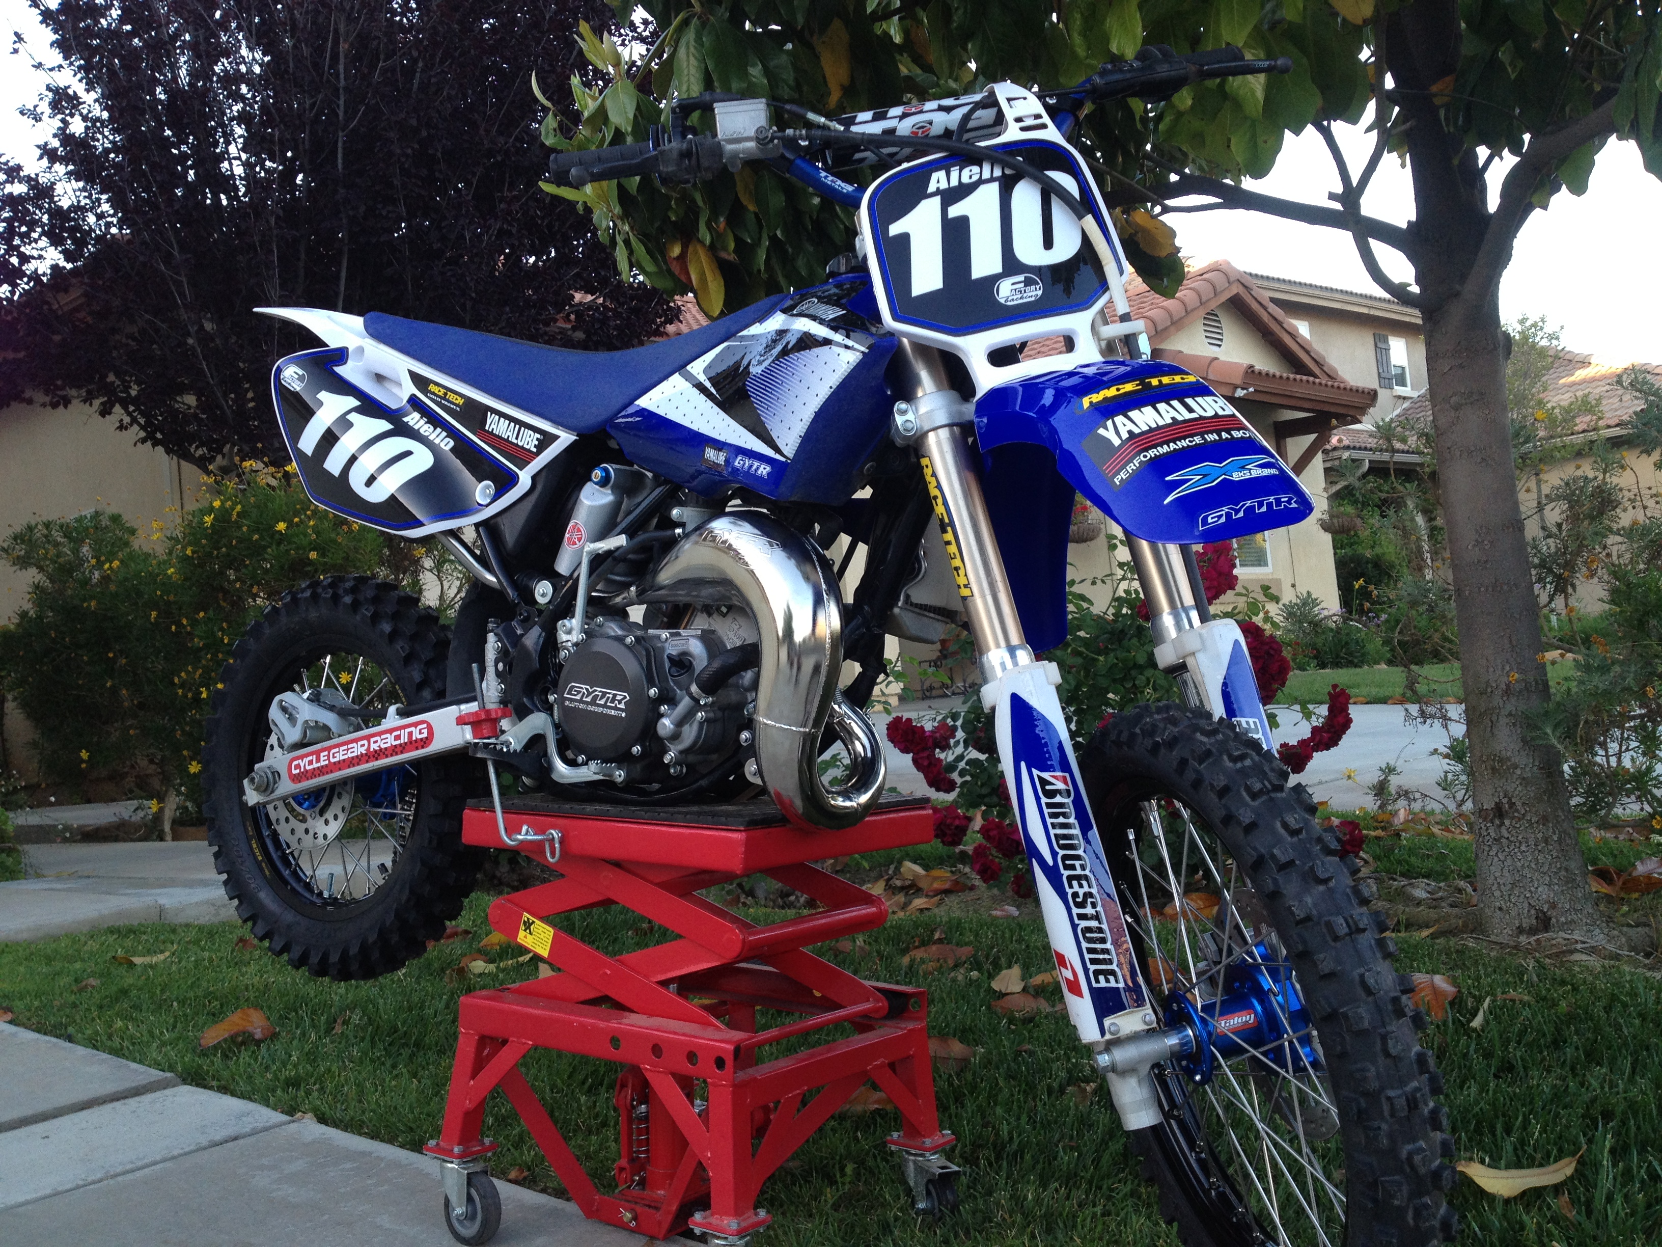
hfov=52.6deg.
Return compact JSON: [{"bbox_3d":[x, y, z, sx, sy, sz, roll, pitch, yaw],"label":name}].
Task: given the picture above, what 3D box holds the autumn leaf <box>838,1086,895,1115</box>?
[{"bbox_3d":[0.050,0.666,2.350,0.105,0.038,0.080,-2,-2,0],"label":"autumn leaf"}]

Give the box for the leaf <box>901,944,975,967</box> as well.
[{"bbox_3d":[0.221,0.681,3.450,0.150,0.035,0.085,-2,-2,0],"label":"leaf"}]

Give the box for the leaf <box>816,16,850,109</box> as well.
[{"bbox_3d":[0.004,-0.931,2.800,0.060,0.150,0.045,-6,-3,0],"label":"leaf"}]

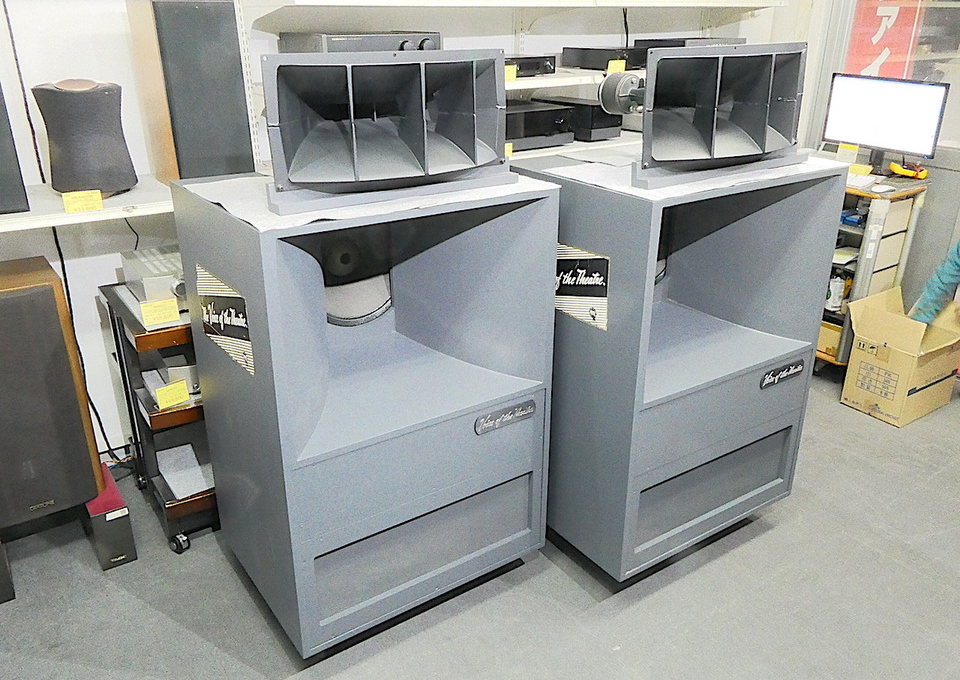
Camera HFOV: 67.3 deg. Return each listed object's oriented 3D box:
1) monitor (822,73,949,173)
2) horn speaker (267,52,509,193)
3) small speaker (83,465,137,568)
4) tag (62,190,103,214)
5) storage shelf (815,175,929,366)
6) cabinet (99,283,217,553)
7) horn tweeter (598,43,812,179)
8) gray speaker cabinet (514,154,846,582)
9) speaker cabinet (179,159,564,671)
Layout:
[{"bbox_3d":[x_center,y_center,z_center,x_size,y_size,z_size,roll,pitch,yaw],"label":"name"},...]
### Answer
[{"bbox_3d":[1.847,-0.994,3.327,0.180,0.420,0.525,-15,26,-32],"label":"monitor"},{"bbox_3d":[-0.286,-0.546,1.720,0.595,0.268,0.520,-15,27,-33],"label":"horn speaker"},{"bbox_3d":[-1.148,0.532,2.212,0.092,0.186,0.300,-15,26,-32],"label":"small speaker"},{"bbox_3d":[-1.072,-0.376,1.951,0.089,0.058,0.005,-15,26,-32],"label":"tag"},{"bbox_3d":[1.632,-0.325,3.419,0.440,0.840,0.600,-15,26,-32],"label":"storage shelf"},{"bbox_3d":[-0.866,0.198,2.320,0.440,0.725,0.500,-15,26,-32],"label":"cabinet"},{"bbox_3d":[0.530,-0.654,1.967,0.595,0.268,0.520,-14,26,-31],"label":"horn tweeter"},{"bbox_3d":[0.535,0.006,2.244,0.760,1.067,0.620,-14,26,-31],"label":"gray speaker cabinet"},{"bbox_3d":[-0.294,0.111,1.986,0.760,1.067,0.620,-15,27,-33],"label":"speaker cabinet"}]

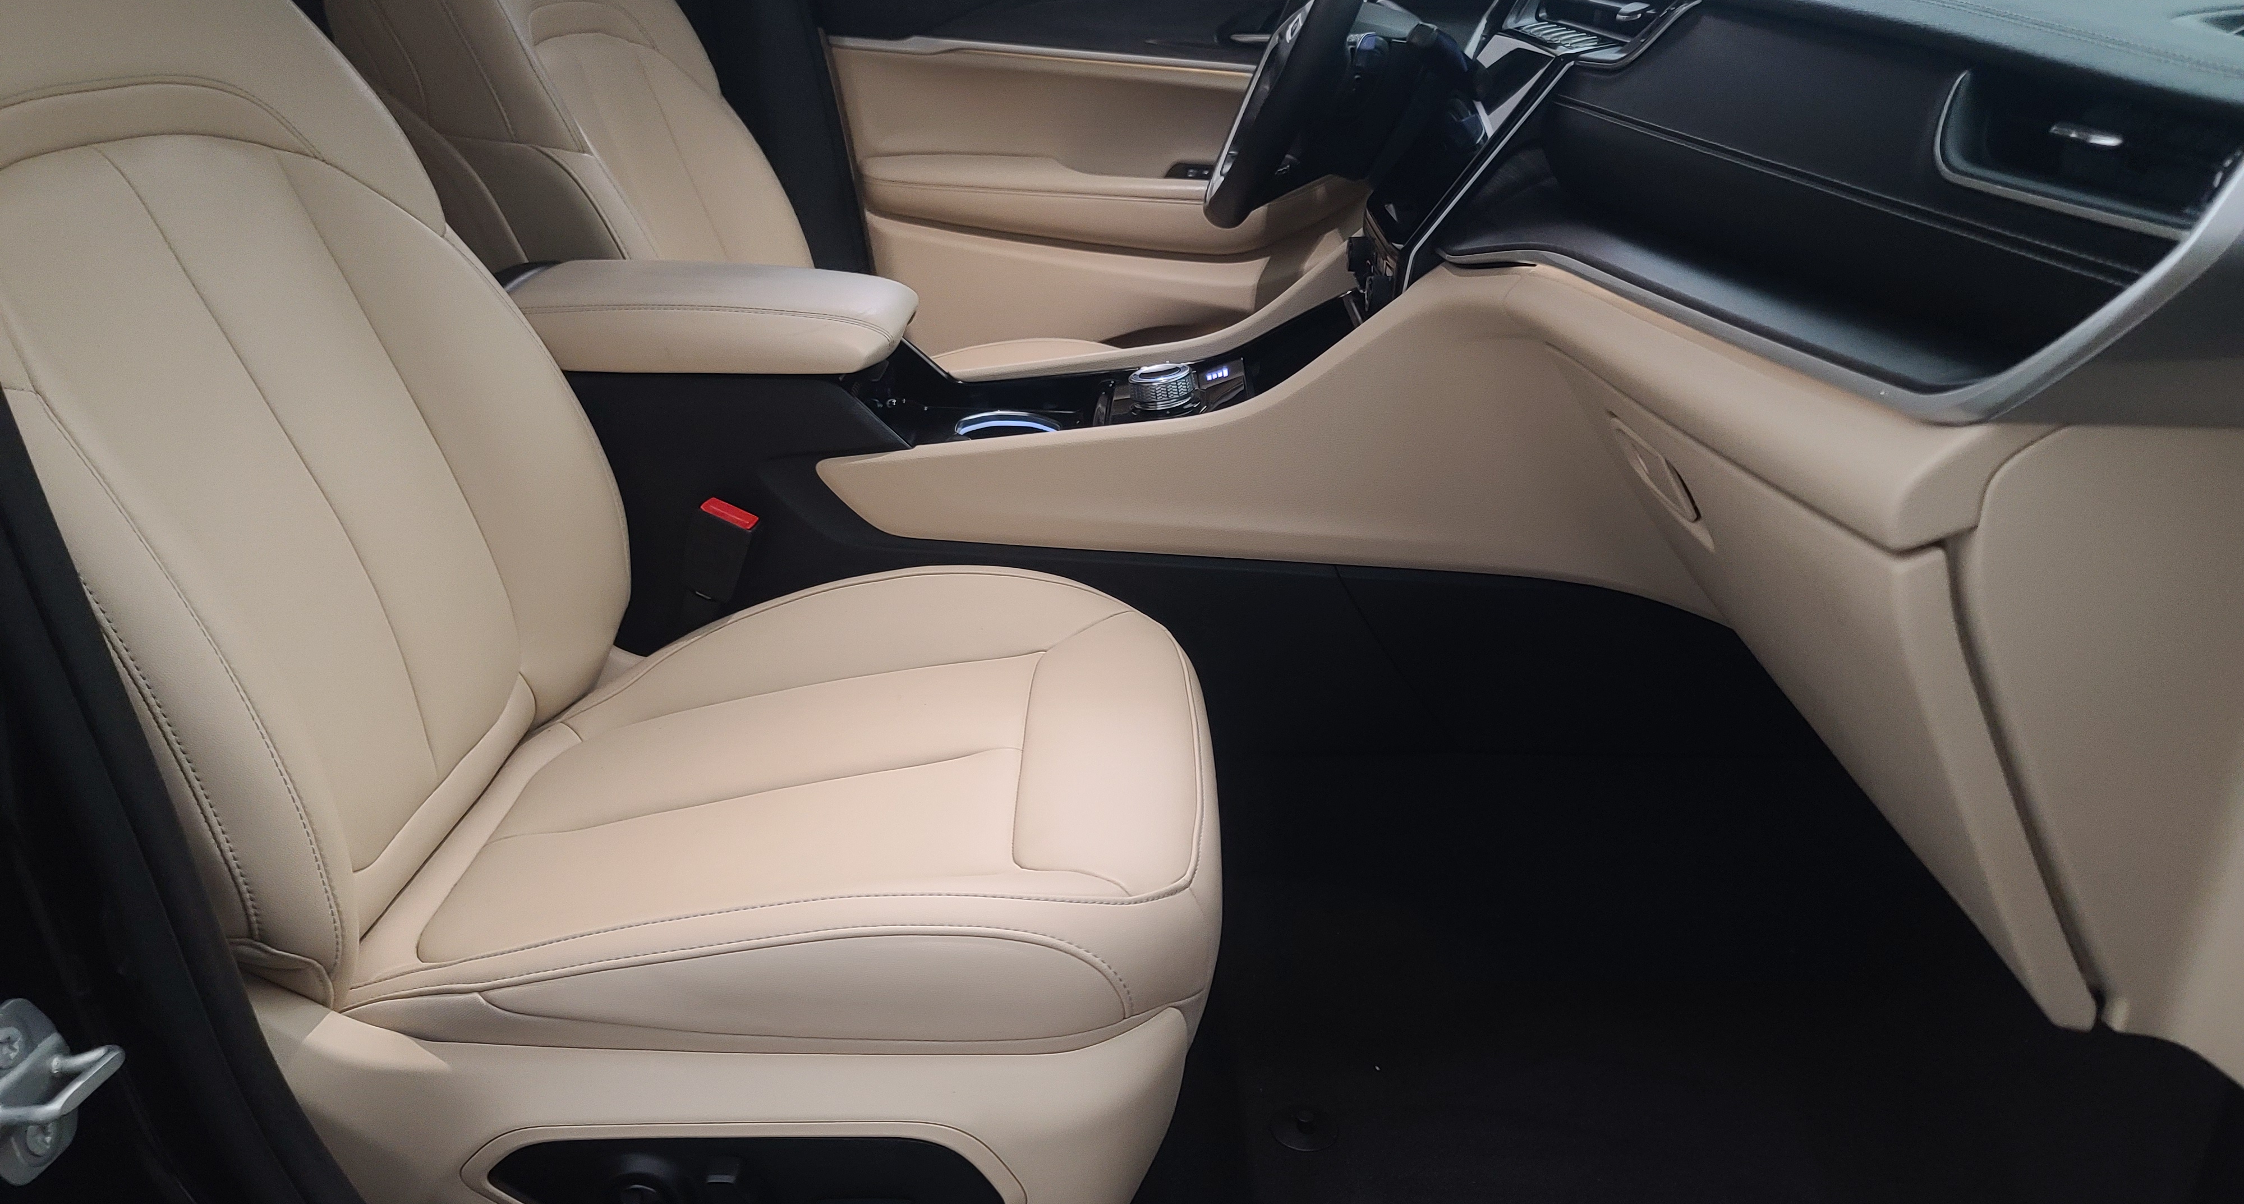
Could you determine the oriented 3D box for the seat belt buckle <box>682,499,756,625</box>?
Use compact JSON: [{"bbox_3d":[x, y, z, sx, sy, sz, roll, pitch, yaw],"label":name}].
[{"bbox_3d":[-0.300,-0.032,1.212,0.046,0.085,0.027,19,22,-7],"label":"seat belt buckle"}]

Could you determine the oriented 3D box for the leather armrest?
[{"bbox_3d":[-0.313,-0.235,1.274,0.305,0.058,0.205,0,23,0],"label":"leather armrest"}]

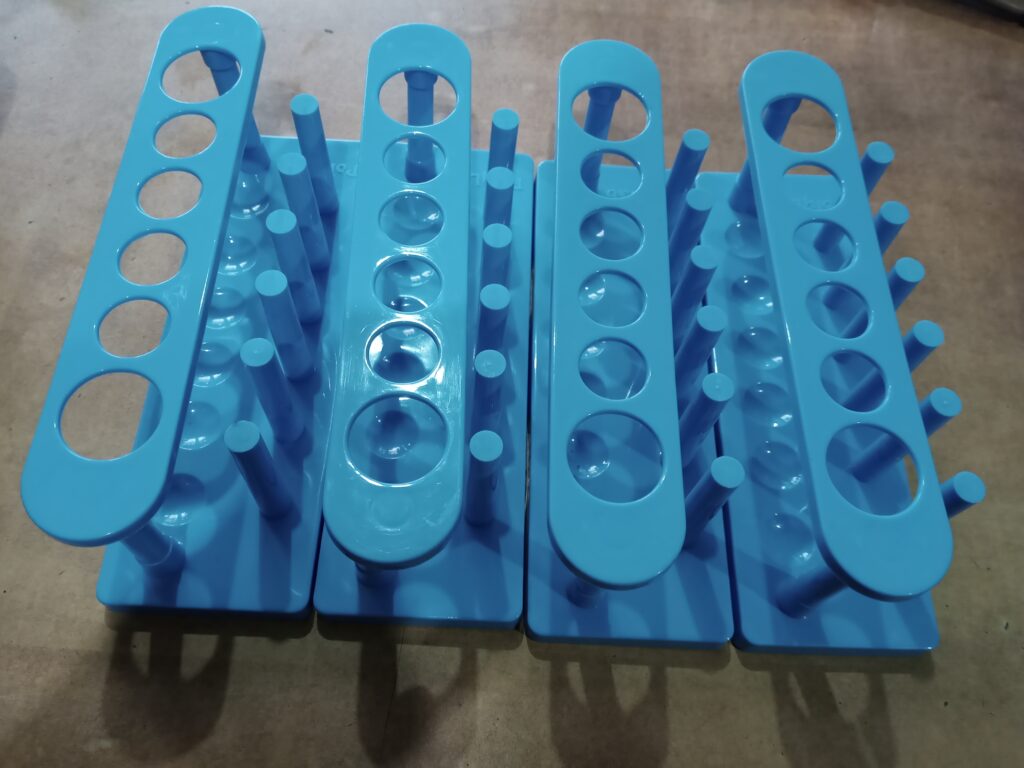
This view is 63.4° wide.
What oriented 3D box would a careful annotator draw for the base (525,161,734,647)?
[{"bbox_3d":[0.046,-0.004,0.357,0.075,0.012,0.225,3,62,-2],"label":"base"}]

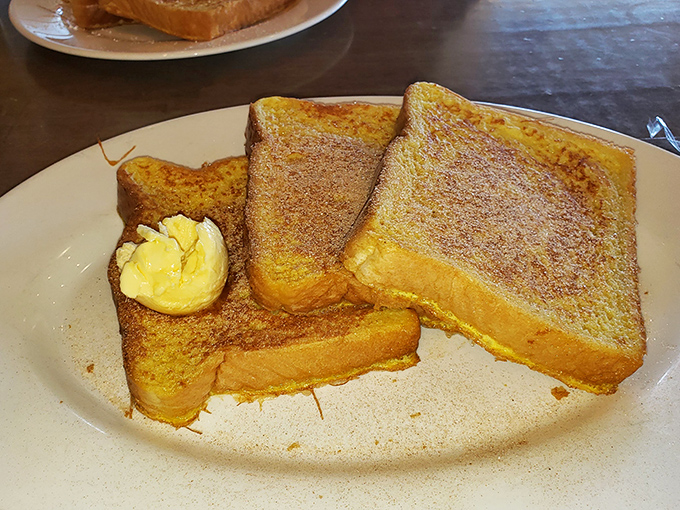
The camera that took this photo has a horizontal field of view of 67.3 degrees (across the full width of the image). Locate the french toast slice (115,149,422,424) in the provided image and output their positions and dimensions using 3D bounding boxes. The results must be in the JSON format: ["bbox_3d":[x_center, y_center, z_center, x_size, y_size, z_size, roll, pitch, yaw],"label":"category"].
[{"bbox_3d":[-0.036,0.002,0.211,0.111,0.021,0.119,-9,51,-12],"label":"french toast slice"}]

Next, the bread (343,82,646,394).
[{"bbox_3d":[0.068,-0.019,0.214,0.111,0.021,0.119,21,51,1],"label":"bread"}]

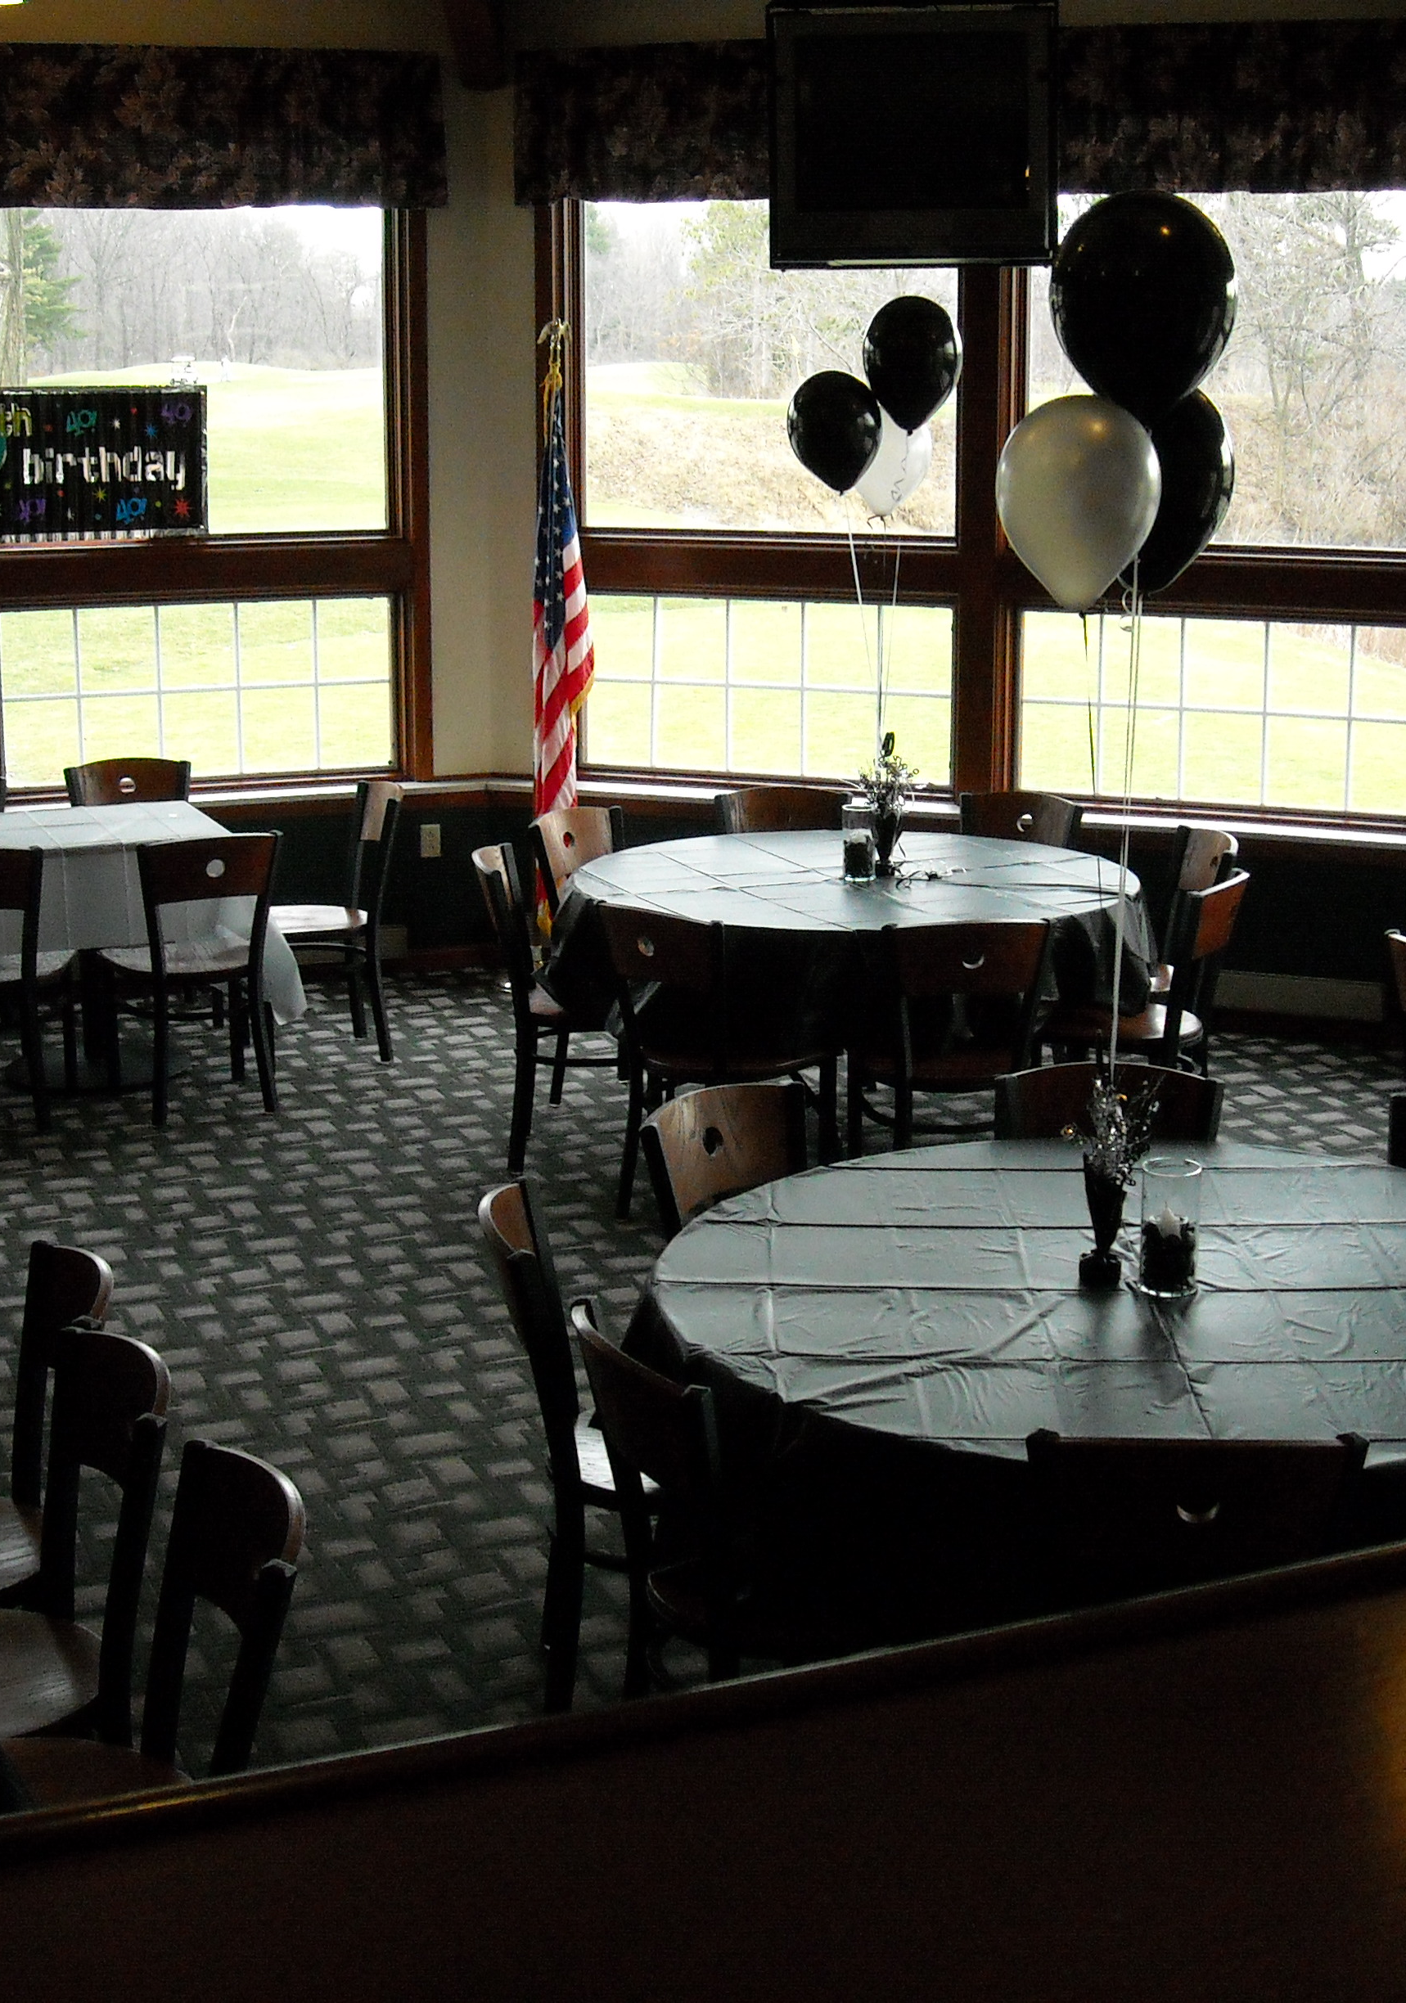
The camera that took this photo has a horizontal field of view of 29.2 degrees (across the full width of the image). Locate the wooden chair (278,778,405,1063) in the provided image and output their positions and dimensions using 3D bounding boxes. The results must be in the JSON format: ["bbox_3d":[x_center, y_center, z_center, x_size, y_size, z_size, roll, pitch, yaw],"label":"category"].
[{"bbox_3d":[-1.204,-0.262,8.553,0.493,0.838,0.439,-5,14,-21],"label":"wooden chair"}]

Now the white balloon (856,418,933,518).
[{"bbox_3d":[0.496,-1.482,7.335,0.251,0.335,0.251,0,13,0],"label":"white balloon"}]

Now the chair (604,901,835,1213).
[{"bbox_3d":[0.028,0.142,6.853,0.440,0.840,0.520,11,17,41],"label":"chair"}]

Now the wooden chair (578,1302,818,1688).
[{"bbox_3d":[0.094,0.844,3.900,0.490,0.830,0.430,-7,15,-27],"label":"wooden chair"}]

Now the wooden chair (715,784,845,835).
[{"bbox_3d":[0.260,-0.207,8.298,0.439,0.838,0.493,-1,13,-4],"label":"wooden chair"}]

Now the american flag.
[{"bbox_3d":[-0.488,-1.211,9.305,0.220,2.049,0.200,-1,13,-3],"label":"american flag"}]

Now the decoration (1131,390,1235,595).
[{"bbox_3d":[0.695,-0.788,4.154,0.265,0.345,0.265,0,13,0],"label":"decoration"}]

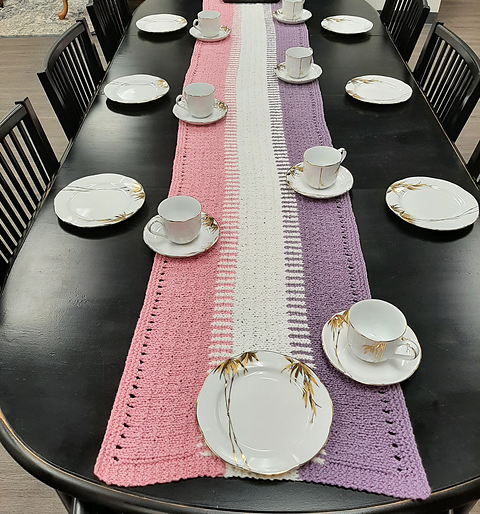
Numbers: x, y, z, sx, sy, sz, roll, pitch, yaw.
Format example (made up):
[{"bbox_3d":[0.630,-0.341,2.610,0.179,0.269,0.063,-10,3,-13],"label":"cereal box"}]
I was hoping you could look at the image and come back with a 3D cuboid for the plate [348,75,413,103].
[{"bbox_3d":[0.409,-0.487,1.423,0.193,0.019,0.193,0,44,0],"label":"plate"}]

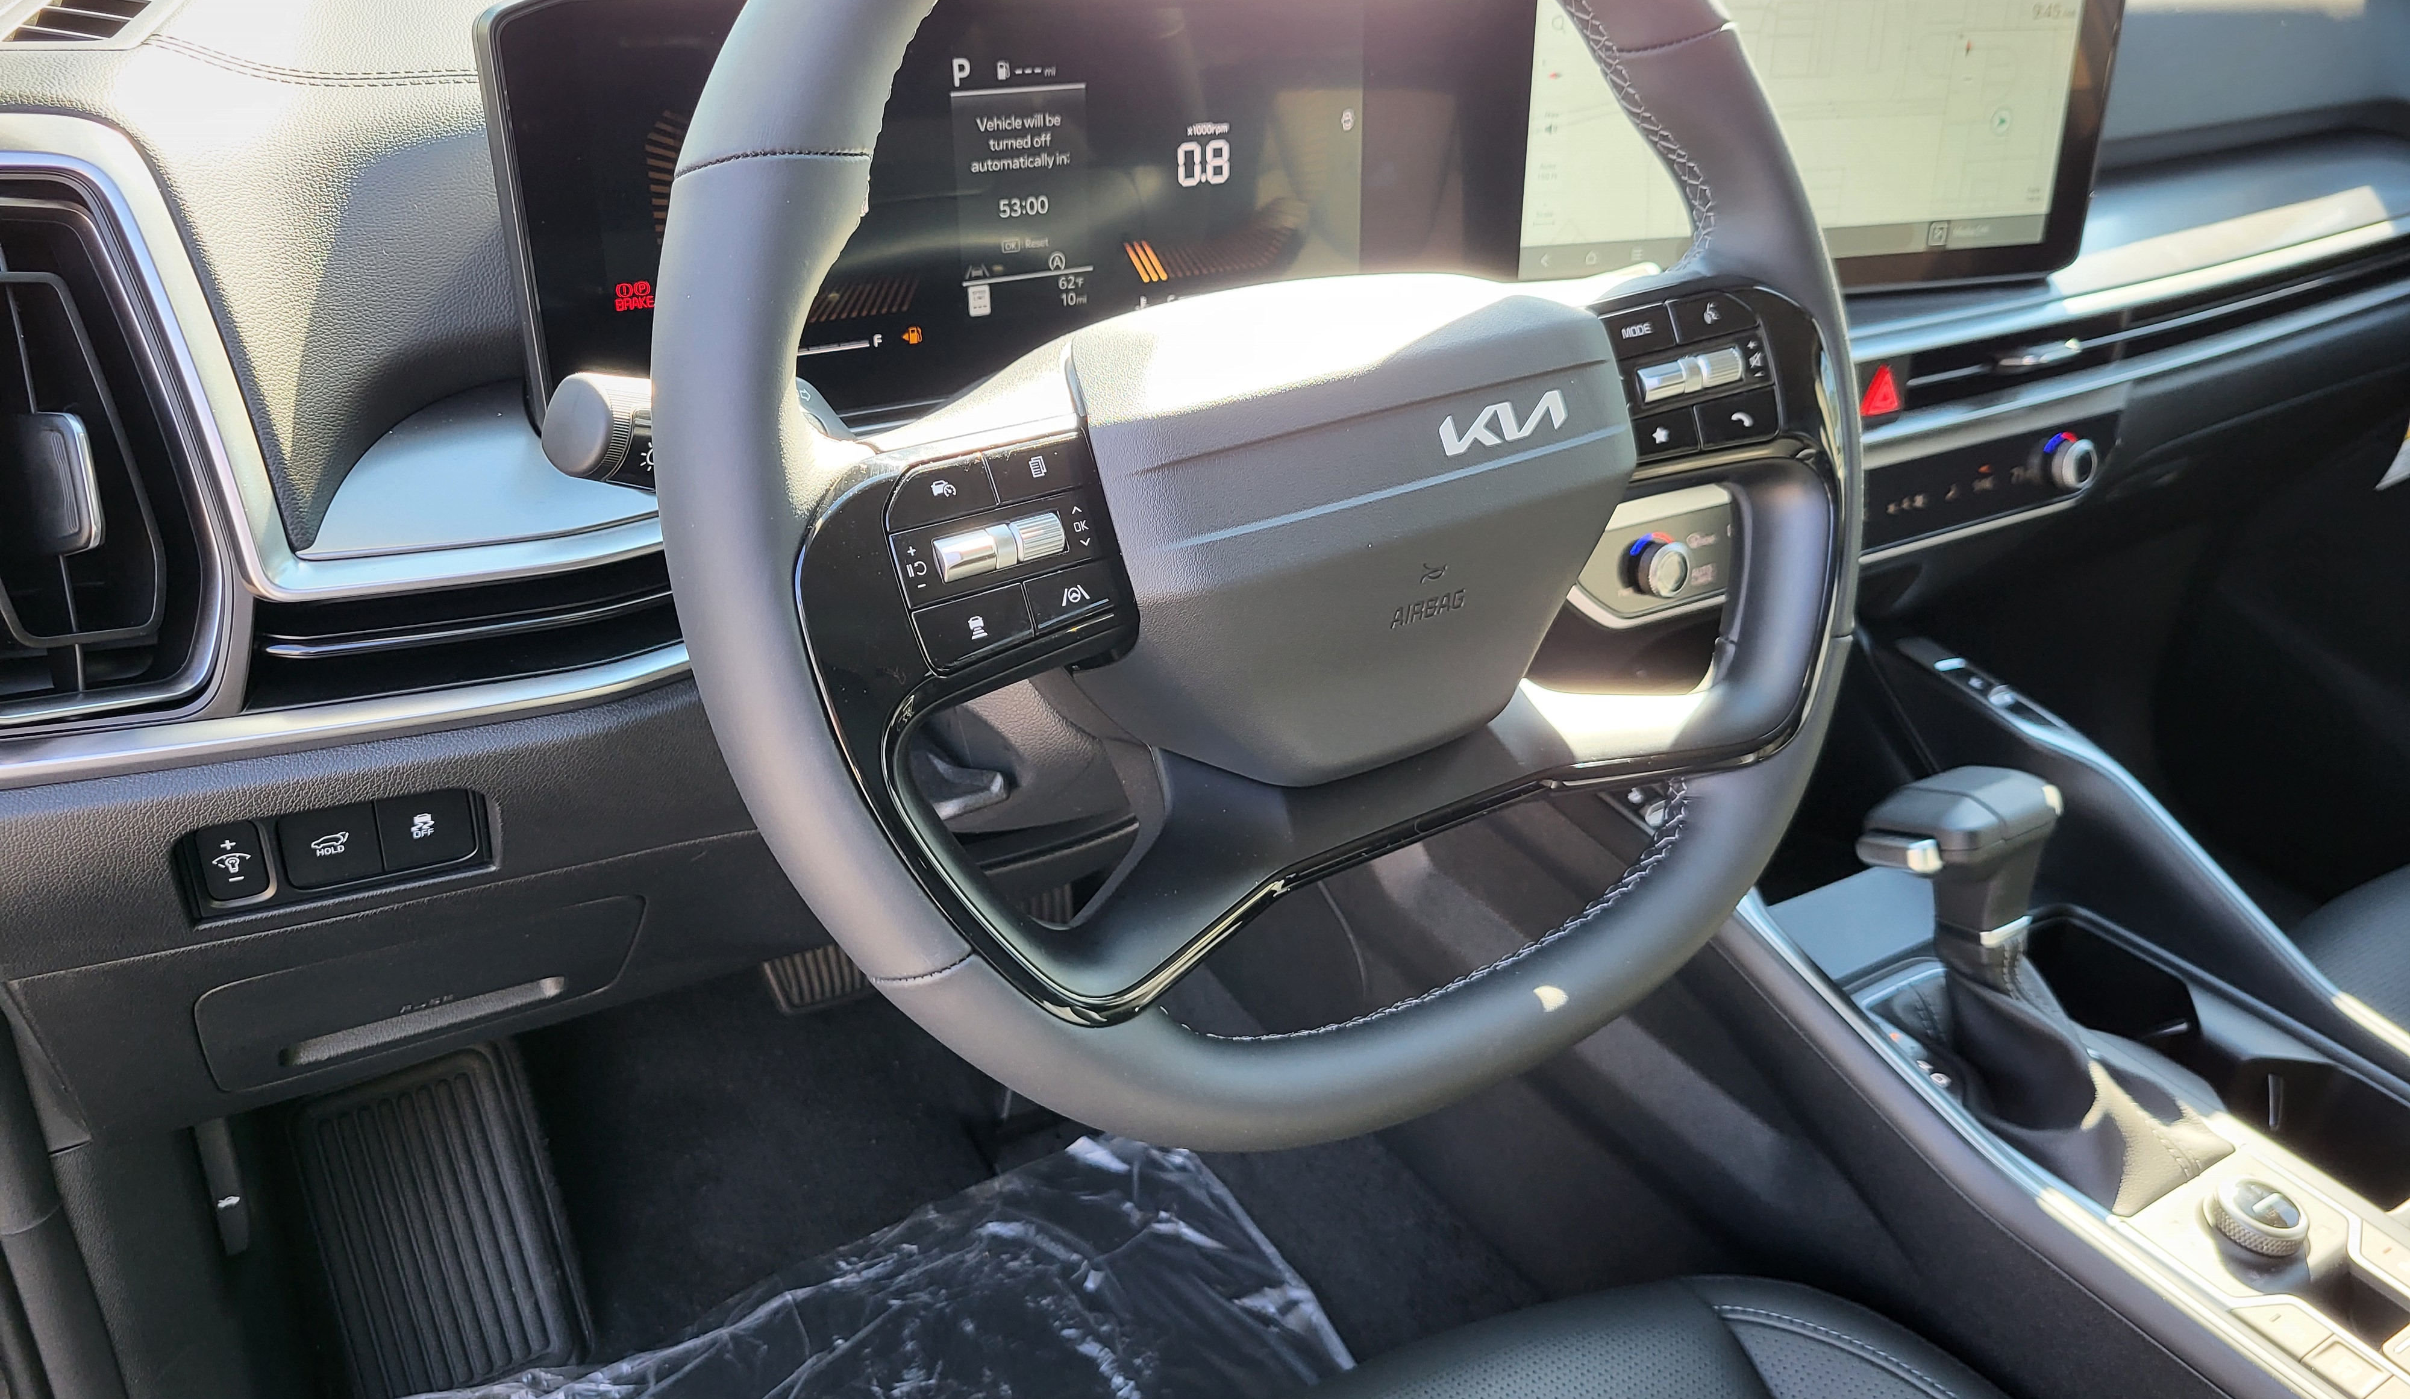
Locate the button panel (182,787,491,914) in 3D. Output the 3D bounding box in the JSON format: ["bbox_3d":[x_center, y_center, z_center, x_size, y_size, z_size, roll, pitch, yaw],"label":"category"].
[{"bbox_3d":[-0.262,0.046,0.550,0.084,0.029,0.018,-11,24,-27],"label":"button panel"}]

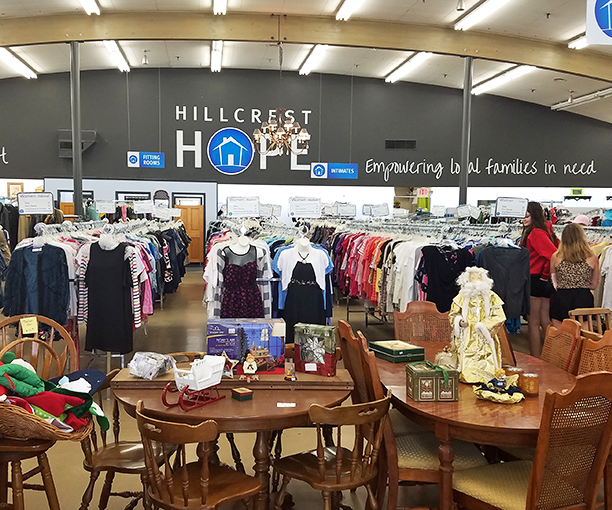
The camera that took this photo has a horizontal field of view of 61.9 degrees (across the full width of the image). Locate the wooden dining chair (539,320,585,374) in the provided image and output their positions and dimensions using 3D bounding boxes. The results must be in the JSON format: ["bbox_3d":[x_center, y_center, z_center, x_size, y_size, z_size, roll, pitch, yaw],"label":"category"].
[{"bbox_3d":[1.300,0.861,3.050,0.550,0.990,0.480,0,4,-11],"label":"wooden dining chair"}]

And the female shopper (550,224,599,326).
[{"bbox_3d":[2.360,0.477,4.500,0.440,1.560,0.320,2,4,16],"label":"female shopper"}]

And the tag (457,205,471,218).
[{"bbox_3d":[2.427,-0.670,7.869,0.220,0.175,0.020,-11,5,4],"label":"tag"}]

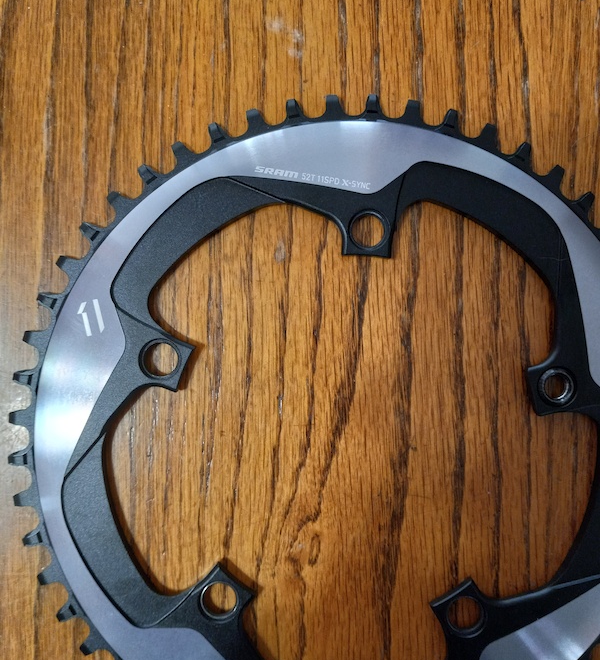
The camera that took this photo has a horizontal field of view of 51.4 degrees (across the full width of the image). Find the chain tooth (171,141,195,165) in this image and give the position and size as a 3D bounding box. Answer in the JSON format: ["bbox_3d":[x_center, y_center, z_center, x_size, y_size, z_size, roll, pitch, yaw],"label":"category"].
[{"bbox_3d":[-0.037,-0.056,0.197,0.006,0.003,0.007,-31,90,-1],"label":"chain tooth"}]

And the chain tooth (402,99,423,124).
[{"bbox_3d":[0.036,-0.069,0.198,0.005,0.003,0.007,10,90,-1],"label":"chain tooth"}]

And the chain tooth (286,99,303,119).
[{"bbox_3d":[-0.002,-0.069,0.198,0.006,0.003,0.007,-11,90,-1],"label":"chain tooth"}]

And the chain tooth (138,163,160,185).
[{"bbox_3d":[-0.048,-0.048,0.196,0.005,0.003,0.007,-38,91,-1],"label":"chain tooth"}]

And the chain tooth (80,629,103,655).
[{"bbox_3d":[-0.065,0.099,0.195,0.007,0.003,0.005,-38,91,-1],"label":"chain tooth"}]

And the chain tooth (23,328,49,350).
[{"bbox_3d":[-0.083,0.003,0.195,0.006,0.003,0.005,17,89,-1],"label":"chain tooth"}]

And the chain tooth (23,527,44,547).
[{"bbox_3d":[-0.083,0.065,0.195,0.007,0.003,0.006,-18,90,-1],"label":"chain tooth"}]

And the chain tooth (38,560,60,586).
[{"bbox_3d":[-0.078,0.077,0.195,0.006,0.003,0.005,-24,90,-1],"label":"chain tooth"}]

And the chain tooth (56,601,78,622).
[{"bbox_3d":[-0.072,0.088,0.195,0.007,0.003,0.005,-31,91,-1],"label":"chain tooth"}]

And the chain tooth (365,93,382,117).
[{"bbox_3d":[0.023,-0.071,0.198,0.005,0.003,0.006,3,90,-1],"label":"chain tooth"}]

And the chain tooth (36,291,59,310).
[{"bbox_3d":[-0.078,-0.009,0.196,0.007,0.003,0.006,24,89,-1],"label":"chain tooth"}]

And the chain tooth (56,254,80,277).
[{"bbox_3d":[-0.072,-0.020,0.196,0.007,0.003,0.006,31,89,-1],"label":"chain tooth"}]

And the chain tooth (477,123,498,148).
[{"bbox_3d":[0.060,-0.062,0.198,0.005,0.003,0.007,24,89,-1],"label":"chain tooth"}]

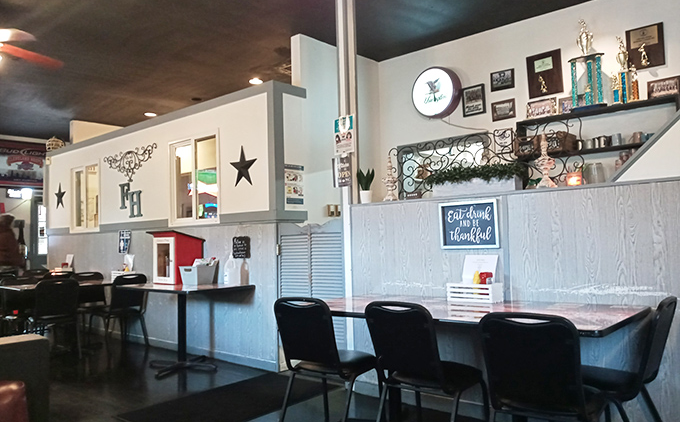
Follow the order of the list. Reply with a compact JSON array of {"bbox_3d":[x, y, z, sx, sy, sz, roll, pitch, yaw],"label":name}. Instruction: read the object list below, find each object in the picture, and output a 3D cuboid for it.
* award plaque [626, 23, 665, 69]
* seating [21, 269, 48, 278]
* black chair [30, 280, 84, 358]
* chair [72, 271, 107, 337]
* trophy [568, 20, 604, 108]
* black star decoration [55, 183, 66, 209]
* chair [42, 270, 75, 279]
[{"bbox_3d":[2.431,-1.305,4.382,0.267,0.337,0.030,-4,-4,41],"label":"award plaque"},{"bbox_3d":[-4.309,1.292,7.970,0.530,0.850,0.460,-4,-4,41],"label":"seating"},{"bbox_3d":[-3.008,1.131,5.734,0.490,0.830,0.465,-4,-4,41],"label":"black chair"},{"bbox_3d":[-2.987,1.189,6.738,0.530,0.850,0.460,-4,-4,41],"label":"chair"},{"bbox_3d":[2.056,-1.221,4.565,0.290,0.750,0.170,-4,-4,41],"label":"trophy"},{"bbox_3d":[-4.115,-0.221,8.065,0.405,0.385,0.045,-4,-4,41],"label":"black star decoration"},{"bbox_3d":[-3.926,1.257,7.536,0.490,0.830,0.465,-4,-4,41],"label":"chair"}]

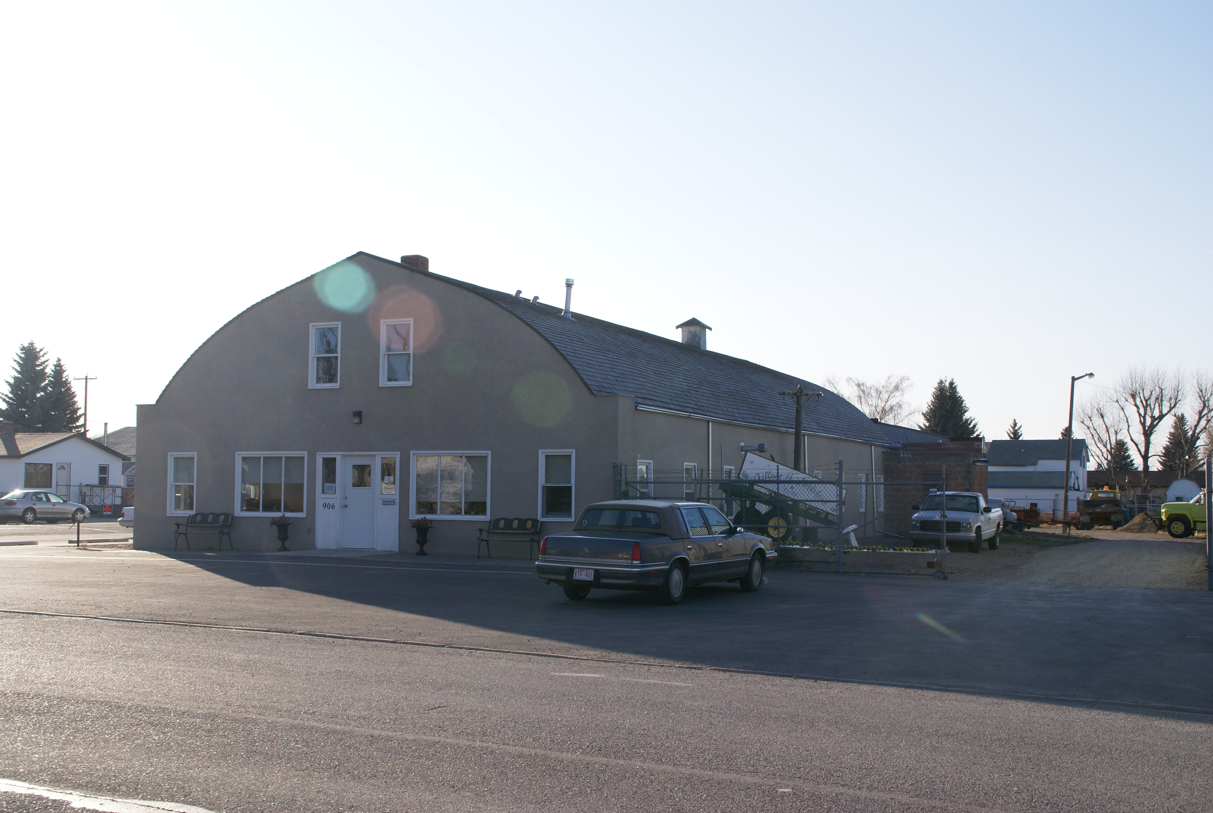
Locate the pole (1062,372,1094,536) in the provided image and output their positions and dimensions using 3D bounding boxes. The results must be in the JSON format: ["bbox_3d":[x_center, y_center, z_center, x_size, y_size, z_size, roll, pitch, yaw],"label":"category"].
[{"bbox_3d":[20.614,2.045,62.213,1.350,7.100,0.320,-1,-4,23],"label":"pole"}]

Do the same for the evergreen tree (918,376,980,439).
[{"bbox_3d":[26.569,3.144,109.680,5.200,10.720,5.200,-1,-4,23],"label":"evergreen tree"}]

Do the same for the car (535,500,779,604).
[{"bbox_3d":[0.872,2.084,20.674,1.770,1.370,4.900,-2,-4,29],"label":"car"}]

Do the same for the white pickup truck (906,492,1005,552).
[{"bbox_3d":[11.043,3.564,44.338,1.970,1.800,5.250,-1,-4,24],"label":"white pickup truck"}]

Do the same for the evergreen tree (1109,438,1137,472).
[{"bbox_3d":[54.657,7.300,150.232,4.200,7.740,4.200,-1,-4,23],"label":"evergreen tree"}]

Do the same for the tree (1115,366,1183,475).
[{"bbox_3d":[36.350,2.556,95.311,4.800,10.390,4.800,-1,-4,23],"label":"tree"}]

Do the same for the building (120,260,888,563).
[{"bbox_3d":[-0.362,0.640,42.589,12.300,6.700,25.400,-1,-4,23],"label":"building"}]

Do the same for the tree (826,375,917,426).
[{"bbox_3d":[19.595,2.942,105.317,6.800,10.600,6.800,-1,-4,23],"label":"tree"}]

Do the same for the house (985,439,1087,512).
[{"bbox_3d":[34.374,5.664,113.186,7.300,6.200,9.000,-1,-4,23],"label":"house"}]

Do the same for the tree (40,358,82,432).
[{"bbox_3d":[-38.658,1.981,99.679,4.800,10.730,4.800,-1,-4,23],"label":"tree"}]

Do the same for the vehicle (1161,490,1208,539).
[{"bbox_3d":[28.856,4.798,64.615,6.800,2.400,2.300,-1,-4,18],"label":"vehicle"}]

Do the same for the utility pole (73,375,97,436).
[{"bbox_3d":[-38.883,2.644,105.697,2.400,10.130,0.350,-1,-4,23],"label":"utility pole"}]

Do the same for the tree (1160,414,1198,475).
[{"bbox_3d":[58.603,5.822,144.698,4.600,10.110,4.600,-1,-4,23],"label":"tree"}]

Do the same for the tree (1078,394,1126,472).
[{"bbox_3d":[40.088,4.063,114.706,4.300,9.840,4.300,-1,-4,23],"label":"tree"}]

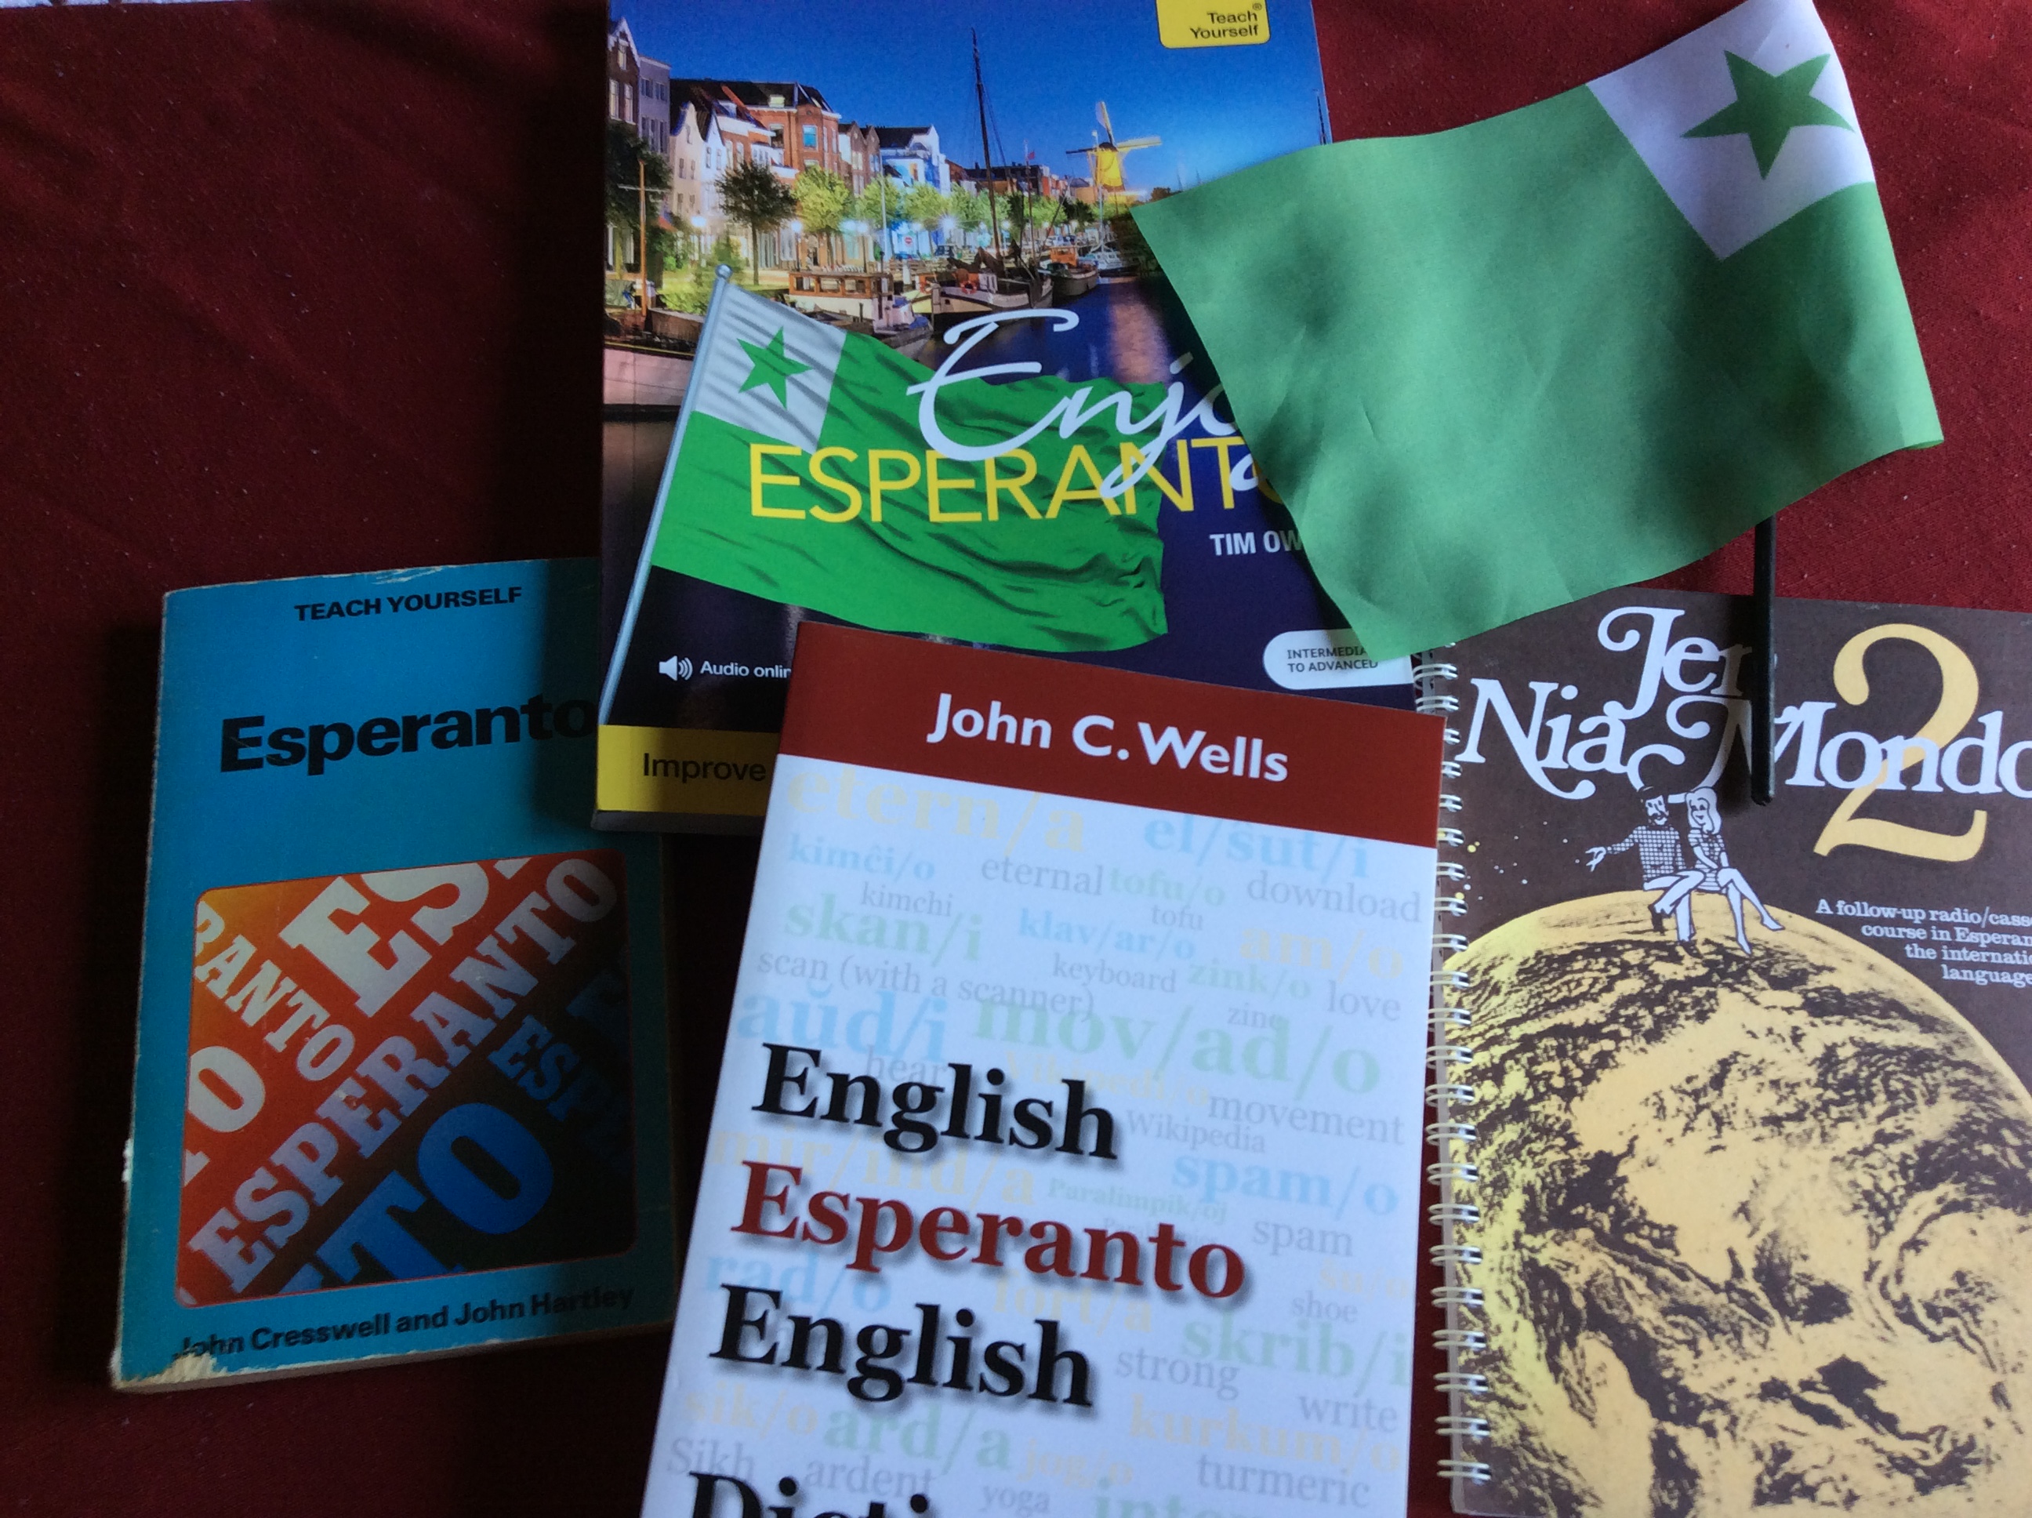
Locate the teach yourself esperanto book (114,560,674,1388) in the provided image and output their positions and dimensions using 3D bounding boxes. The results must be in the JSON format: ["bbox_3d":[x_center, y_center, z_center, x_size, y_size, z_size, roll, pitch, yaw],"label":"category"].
[{"bbox_3d":[-0.133,0.040,0.414,0.112,0.015,0.178,-5,67,-5],"label":"teach yourself esperanto book"}]

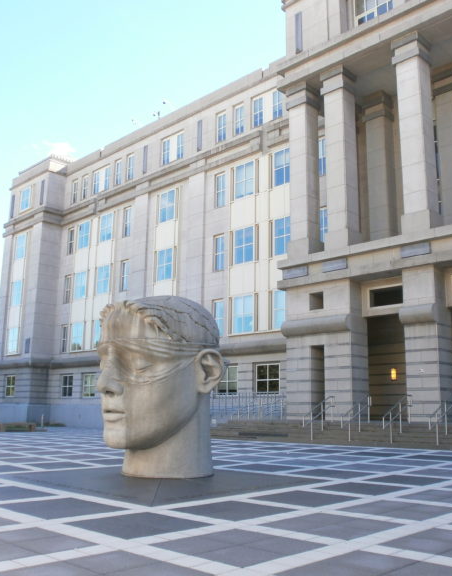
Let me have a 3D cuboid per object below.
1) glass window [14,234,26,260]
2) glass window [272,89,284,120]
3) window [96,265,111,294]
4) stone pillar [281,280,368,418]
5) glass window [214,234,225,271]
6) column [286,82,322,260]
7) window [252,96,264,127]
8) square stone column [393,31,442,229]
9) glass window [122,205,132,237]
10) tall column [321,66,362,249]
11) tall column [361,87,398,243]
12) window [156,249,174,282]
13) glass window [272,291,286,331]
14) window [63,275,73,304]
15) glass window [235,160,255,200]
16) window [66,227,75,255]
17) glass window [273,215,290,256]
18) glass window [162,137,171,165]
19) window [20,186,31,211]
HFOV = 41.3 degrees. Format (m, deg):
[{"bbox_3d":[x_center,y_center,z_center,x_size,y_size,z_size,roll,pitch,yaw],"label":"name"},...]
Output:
[{"bbox_3d":[-18.071,-3.607,52.819,1.620,2.060,0.200,-11,-16,43],"label":"glass window"},{"bbox_3d":[3.156,-11.001,36.076,0.826,1.889,0.200,-11,-16,43],"label":"glass window"},{"bbox_3d":[-8.879,-0.587,43.628,1.580,2.031,0.150,-11,-16,42],"label":"window"},{"bbox_3d":[4.114,2.690,25.106,3.129,5.557,1.400,-11,-16,42],"label":"stone pillar"},{"bbox_3d":[-0.380,-2.173,37.230,0.920,2.200,0.200,-11,-16,43],"label":"glass window"},{"bbox_3d":[3.605,-5.379,27.379,1.100,8.200,1.080,-11,-17,42],"label":"column"},{"bbox_3d":[1.969,-10.299,35.152,0.720,1.930,0.180,-11,-17,42],"label":"window"},{"bbox_3d":[7.621,-6.110,23.864,1.140,8.302,1.120,-11,-16,43],"label":"square stone column"},{"bbox_3d":[-6.939,-4.631,42.448,0.700,2.120,0.180,-11,-17,42],"label":"glass window"},{"bbox_3d":[5.111,-5.652,26.572,1.200,8.300,1.140,-11,-16,43],"label":"tall column"},{"bbox_3d":[7.556,-5.513,28.883,1.100,7.873,1.050,-11,-16,43],"label":"tall column"},{"bbox_3d":[-3.909,-1.488,38.788,1.480,2.100,0.180,-11,-17,42],"label":"window"},{"bbox_3d":[3.103,1.146,31.622,1.520,2.098,0.150,-11,-16,42],"label":"glass window"},{"bbox_3d":[-13.057,0.098,49.418,1.020,2.250,0.200,-11,-16,43],"label":"window"},{"bbox_3d":[1.115,-6.332,35.229,1.486,2.061,0.150,-11,-16,42],"label":"glass window"},{"bbox_3d":[-12.276,-3.683,47.616,0.787,2.144,0.150,-11,-16,42],"label":"window"},{"bbox_3d":[3.224,-2.815,32.394,1.520,2.092,0.150,-11,-16,42],"label":"glass window"},{"bbox_3d":[-4.030,-9.248,40.870,0.709,1.774,0.150,-11,-16,42],"label":"glass window"},{"bbox_3d":[-17.875,-7.953,53.590,1.692,2.096,0.200,-11,-16,43],"label":"window"}]

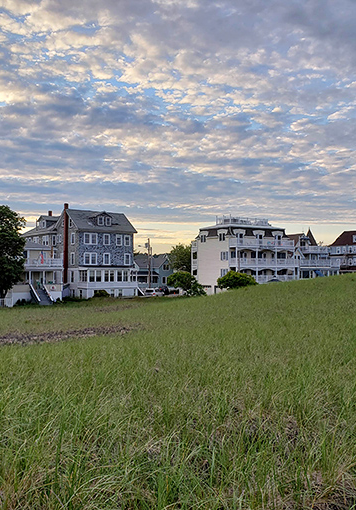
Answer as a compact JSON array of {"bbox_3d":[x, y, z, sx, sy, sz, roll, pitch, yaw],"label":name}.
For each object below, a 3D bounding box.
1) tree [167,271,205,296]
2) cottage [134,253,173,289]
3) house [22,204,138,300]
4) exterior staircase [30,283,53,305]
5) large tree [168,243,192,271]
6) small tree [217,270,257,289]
[{"bbox_3d":[1.150,4.325,75.905,5.600,4.000,5.200,0,-2,0],"label":"tree"},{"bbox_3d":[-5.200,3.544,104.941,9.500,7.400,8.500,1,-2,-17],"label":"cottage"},{"bbox_3d":[-15.800,-0.572,77.752,15.000,13.800,15.500,1,-2,-36],"label":"house"},{"bbox_3d":[-17.500,4.954,65.181,2.000,2.400,3.500,1,-2,-36],"label":"exterior staircase"},{"bbox_3d":[0.900,2.414,113.979,6.500,10.000,6.500,0,-2,0],"label":"large tree"},{"bbox_3d":[7.800,3.786,67.917,5.200,3.500,4.800,0,-2,0],"label":"small tree"}]

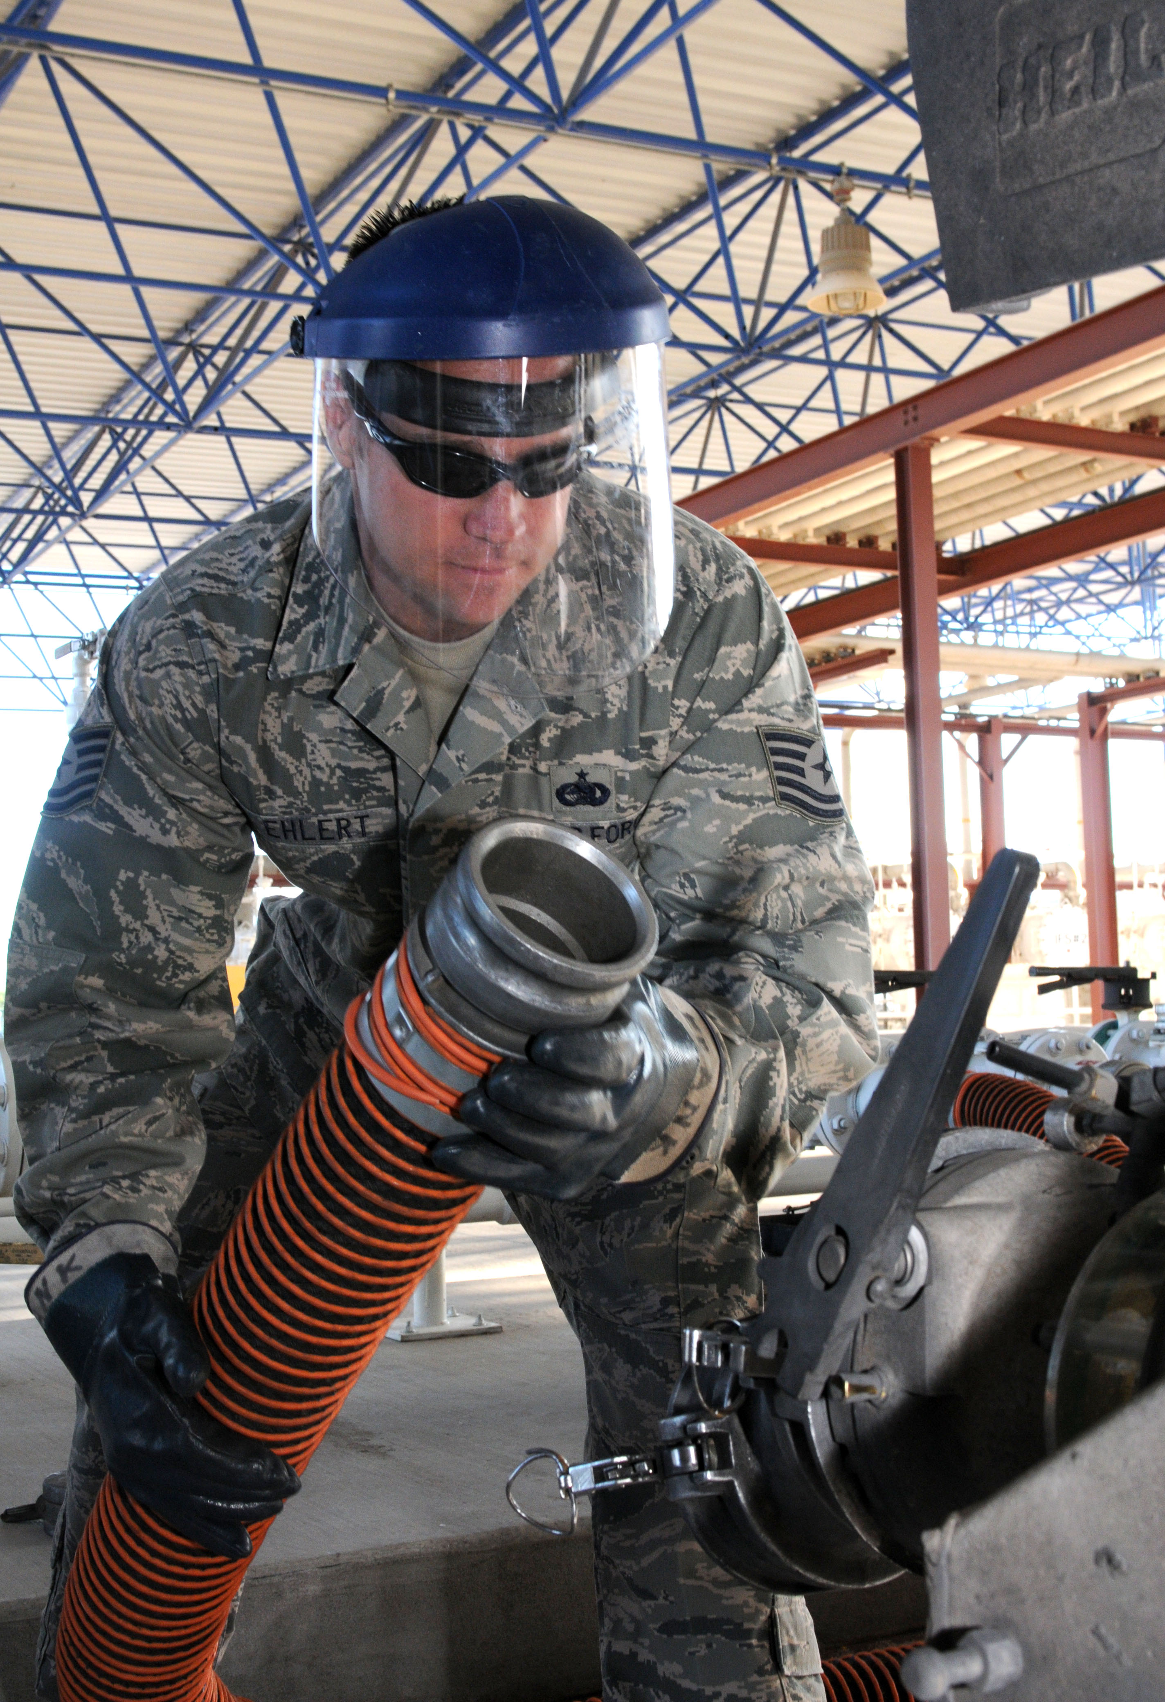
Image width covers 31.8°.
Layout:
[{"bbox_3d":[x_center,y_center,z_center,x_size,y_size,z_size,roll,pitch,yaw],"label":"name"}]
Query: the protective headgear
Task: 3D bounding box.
[{"bbox_3d":[-0.053,-0.277,1.349,0.250,0.300,0.260,-9,19,-18],"label":"protective headgear"}]

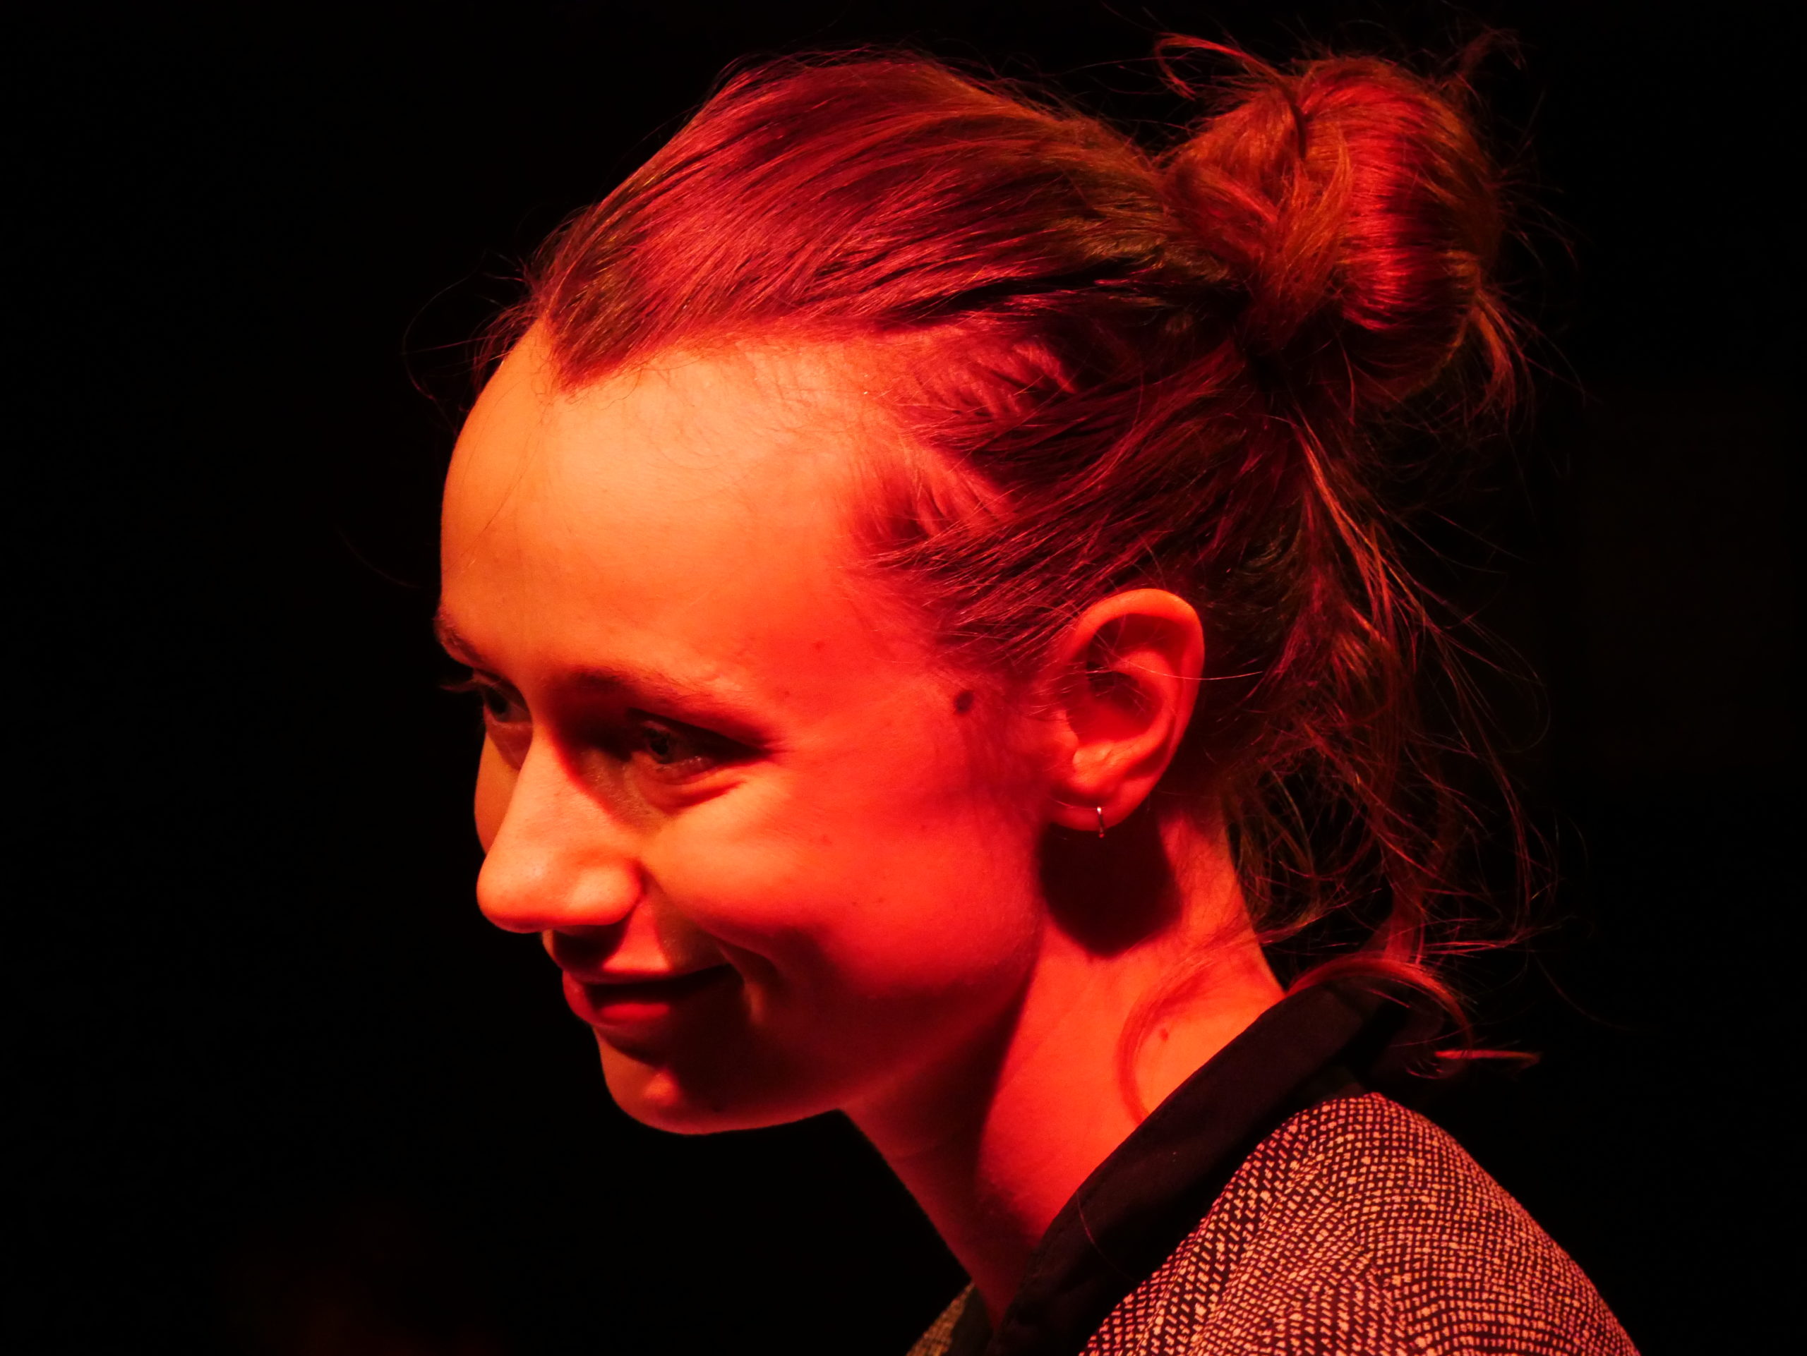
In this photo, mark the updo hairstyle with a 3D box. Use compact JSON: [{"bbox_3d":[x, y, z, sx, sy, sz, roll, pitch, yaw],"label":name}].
[{"bbox_3d":[0.033,-0.029,2.930,0.285,0.255,0.170,-11,14,-36],"label":"updo hairstyle"}]

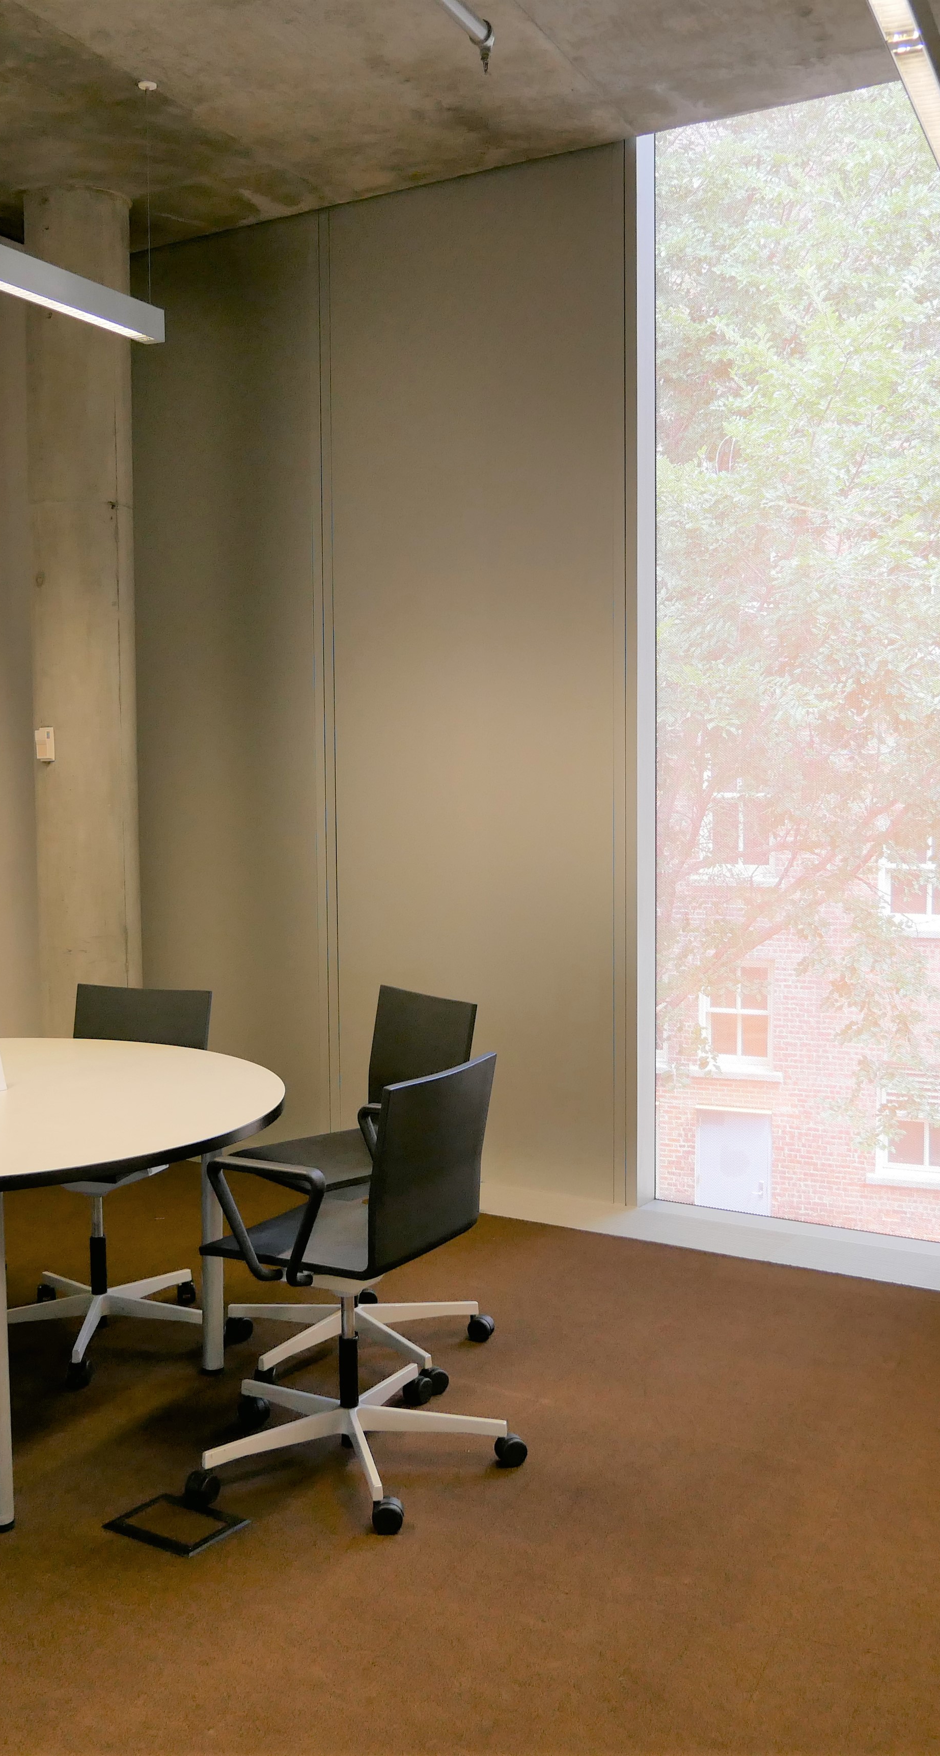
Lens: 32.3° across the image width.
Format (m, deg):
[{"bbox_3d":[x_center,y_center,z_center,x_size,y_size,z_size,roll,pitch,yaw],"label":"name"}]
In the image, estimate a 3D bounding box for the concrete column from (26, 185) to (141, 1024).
[{"bbox_3d":[-1.326,-0.596,5.600,0.370,3.350,0.370,2,5,24],"label":"concrete column"}]

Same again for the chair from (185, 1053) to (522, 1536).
[{"bbox_3d":[-0.264,0.814,3.450,0.672,0.886,0.676,3,6,32],"label":"chair"}]

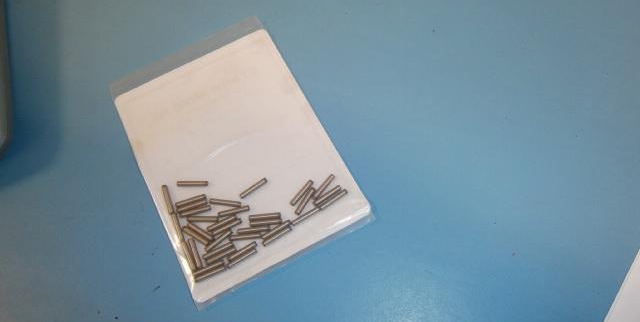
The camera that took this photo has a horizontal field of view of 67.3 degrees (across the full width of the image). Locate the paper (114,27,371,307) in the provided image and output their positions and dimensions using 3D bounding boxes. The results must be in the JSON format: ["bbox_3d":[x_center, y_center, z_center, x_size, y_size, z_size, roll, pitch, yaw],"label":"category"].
[{"bbox_3d":[-0.038,-0.007,0.203,0.077,0.007,0.114,-28,68,-5],"label":"paper"}]

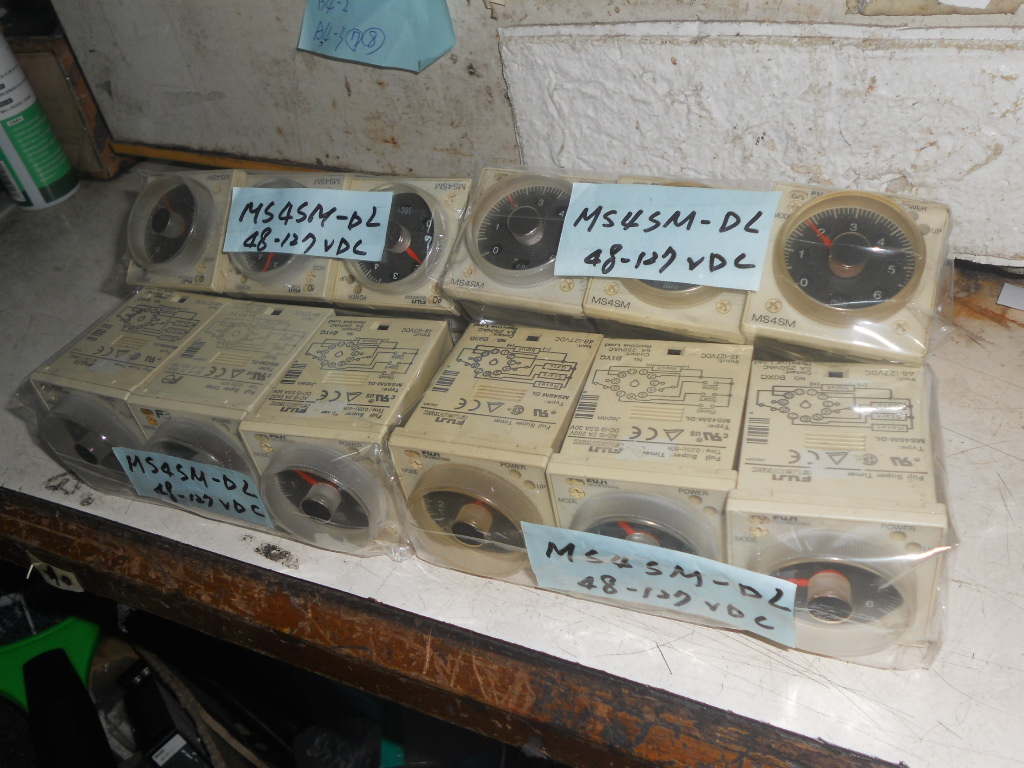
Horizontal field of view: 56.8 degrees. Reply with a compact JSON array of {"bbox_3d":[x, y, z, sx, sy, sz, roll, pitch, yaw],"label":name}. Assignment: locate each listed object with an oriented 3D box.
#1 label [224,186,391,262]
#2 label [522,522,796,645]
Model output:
[{"bbox_3d":[-0.077,-0.060,0.352,0.072,0.002,0.026,7,85,23],"label":"label"},{"bbox_3d":[0.038,0.053,0.249,0.072,0.028,0.002,9,45,24],"label":"label"}]

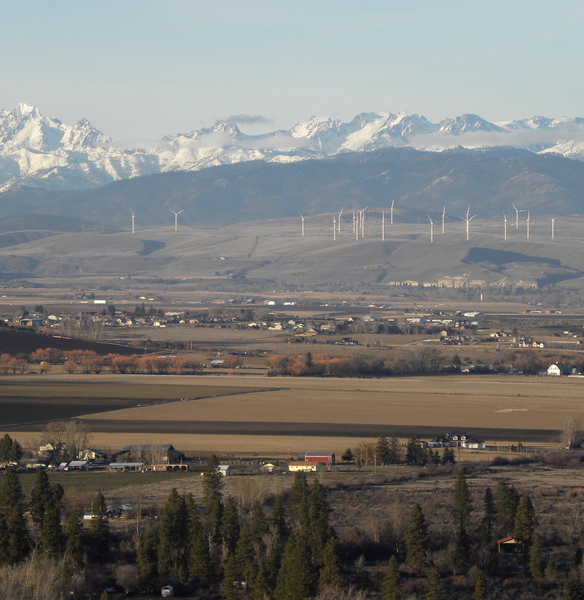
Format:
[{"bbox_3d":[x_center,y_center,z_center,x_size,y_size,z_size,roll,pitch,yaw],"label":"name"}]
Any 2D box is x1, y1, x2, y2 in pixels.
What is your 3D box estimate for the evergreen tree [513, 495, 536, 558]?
[{"bbox_3d":[77.000,76.000,1408.260,7.790,23.180,7.790,0,1,0],"label":"evergreen tree"}]

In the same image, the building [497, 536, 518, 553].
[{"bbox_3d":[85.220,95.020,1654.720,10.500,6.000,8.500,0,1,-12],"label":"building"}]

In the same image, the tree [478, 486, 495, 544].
[{"bbox_3d":[67.940,75.980,1485.430,5.480,21.660,5.480,0,1,0],"label":"tree"}]

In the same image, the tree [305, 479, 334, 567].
[{"bbox_3d":[8.960,73.000,1385.770,9.580,29.650,9.580,0,1,0],"label":"tree"}]

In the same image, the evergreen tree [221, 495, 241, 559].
[{"bbox_3d":[-23.130,86.180,1612.490,7.200,24.460,7.200,0,1,0],"label":"evergreen tree"}]

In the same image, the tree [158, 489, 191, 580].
[{"bbox_3d":[-36.990,73.820,1338.720,9.870,28.960,9.870,0,1,0],"label":"tree"}]

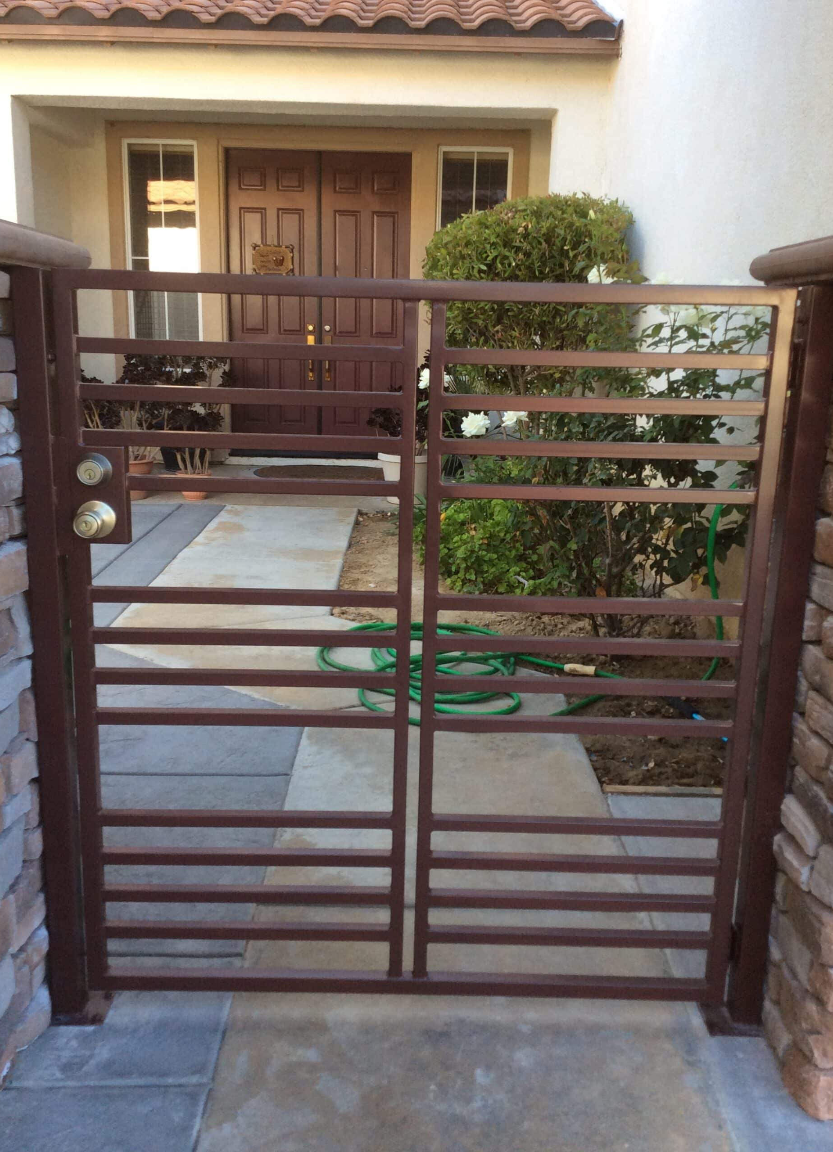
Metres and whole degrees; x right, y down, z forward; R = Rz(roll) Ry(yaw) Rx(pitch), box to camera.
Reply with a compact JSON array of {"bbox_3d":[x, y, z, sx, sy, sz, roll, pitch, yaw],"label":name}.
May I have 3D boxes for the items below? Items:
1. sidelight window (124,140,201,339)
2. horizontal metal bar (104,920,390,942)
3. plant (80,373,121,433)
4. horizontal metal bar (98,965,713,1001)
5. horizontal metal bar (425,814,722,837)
[{"bbox_3d":[-2.050,-2.715,8.925,0.592,1.556,0.080,1,13,-1],"label":"sidelight window"},{"bbox_3d":[-0.346,0.729,2.251,0.582,0.026,0.026,1,13,-1],"label":"horizontal metal bar"},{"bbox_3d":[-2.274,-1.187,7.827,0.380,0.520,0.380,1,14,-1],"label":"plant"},{"bbox_3d":[-0.018,0.852,2.282,1.252,0.032,0.032,1,13,-1],"label":"horizontal metal bar"},{"bbox_3d":[0.322,0.505,2.205,0.585,0.026,0.026,1,13,-1],"label":"horizontal metal bar"}]

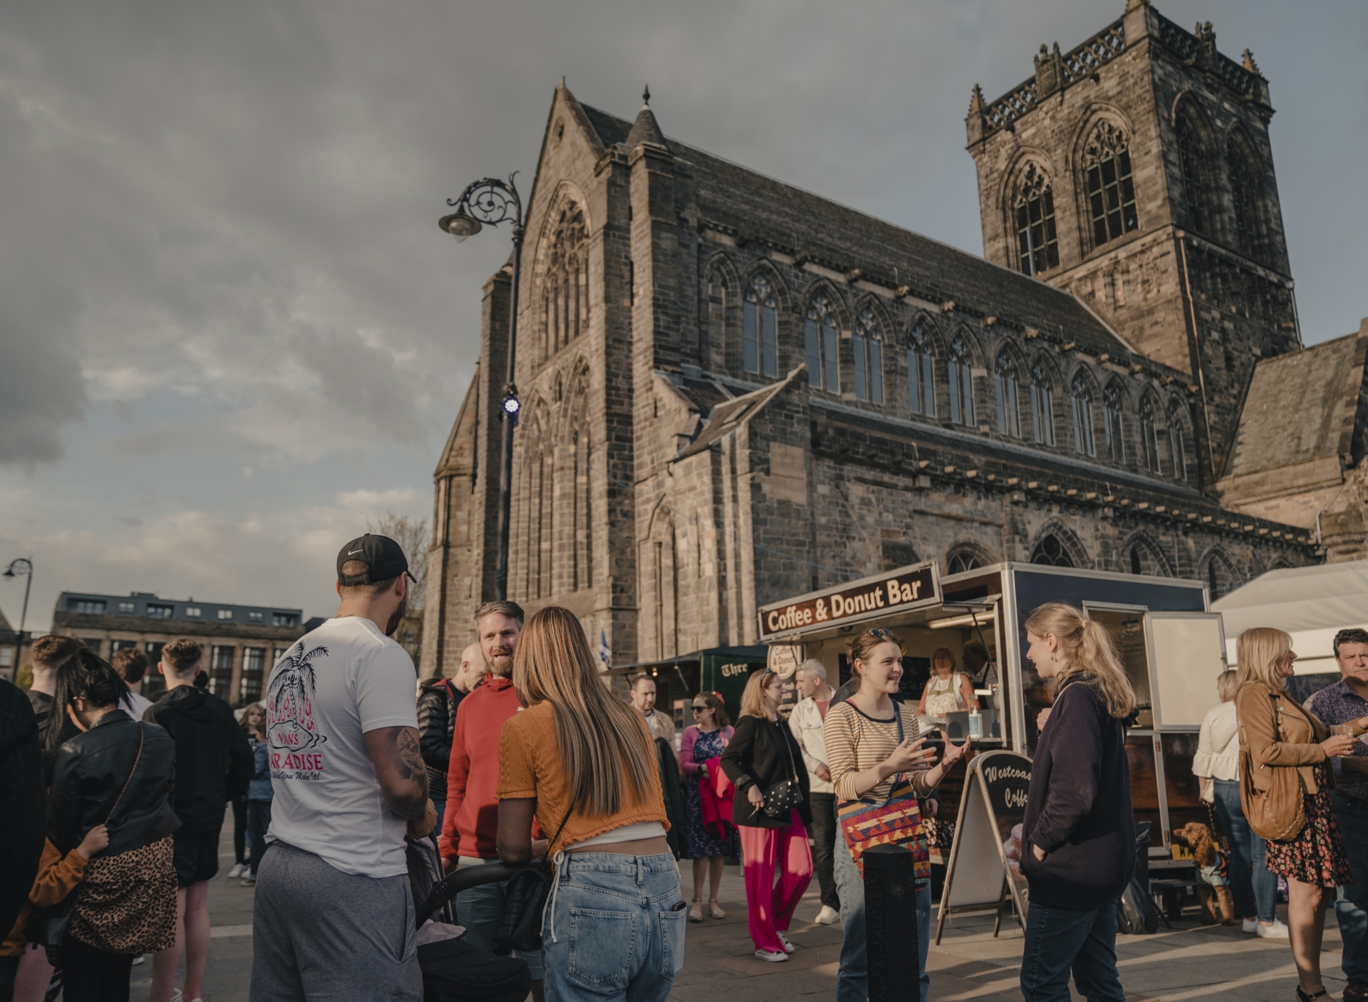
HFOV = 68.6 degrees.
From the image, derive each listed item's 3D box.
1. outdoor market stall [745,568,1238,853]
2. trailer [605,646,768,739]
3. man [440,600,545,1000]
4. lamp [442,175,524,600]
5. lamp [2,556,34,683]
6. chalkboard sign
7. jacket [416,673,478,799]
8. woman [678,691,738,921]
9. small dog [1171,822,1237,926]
[{"bbox_3d":[2.482,2.016,8.681,2.450,2.450,3.100,4,-14,-21],"label":"outdoor market stall"},{"bbox_3d":[0.165,2.747,11.114,2.400,2.180,2.500,5,-14,-24],"label":"trailer"},{"bbox_3d":[-0.647,1.201,3.331,0.540,1.750,0.360,1,-13,-7],"label":"man"},{"bbox_3d":[-2.413,-0.186,11.488,1.050,8.110,0.550,4,-14,-21],"label":"lamp"},{"bbox_3d":[-25.932,6.179,38.160,1.050,8.110,0.550,4,-14,-21],"label":"lamp"},{"bbox_3d":[1.958,2.115,6.129,0.580,1.150,0.640,10,-17,-39],"label":"chalkboard sign"},{"bbox_3d":[-1.060,1.101,4.650,0.420,0.620,0.550,-10,-16,35],"label":"jacket"},{"bbox_3d":[0.160,2.173,7.253,0.500,1.580,0.380,-4,-13,13],"label":"woman"},{"bbox_3d":[3.546,2.502,6.754,0.300,0.620,0.550,-10,-16,36],"label":"small dog"}]

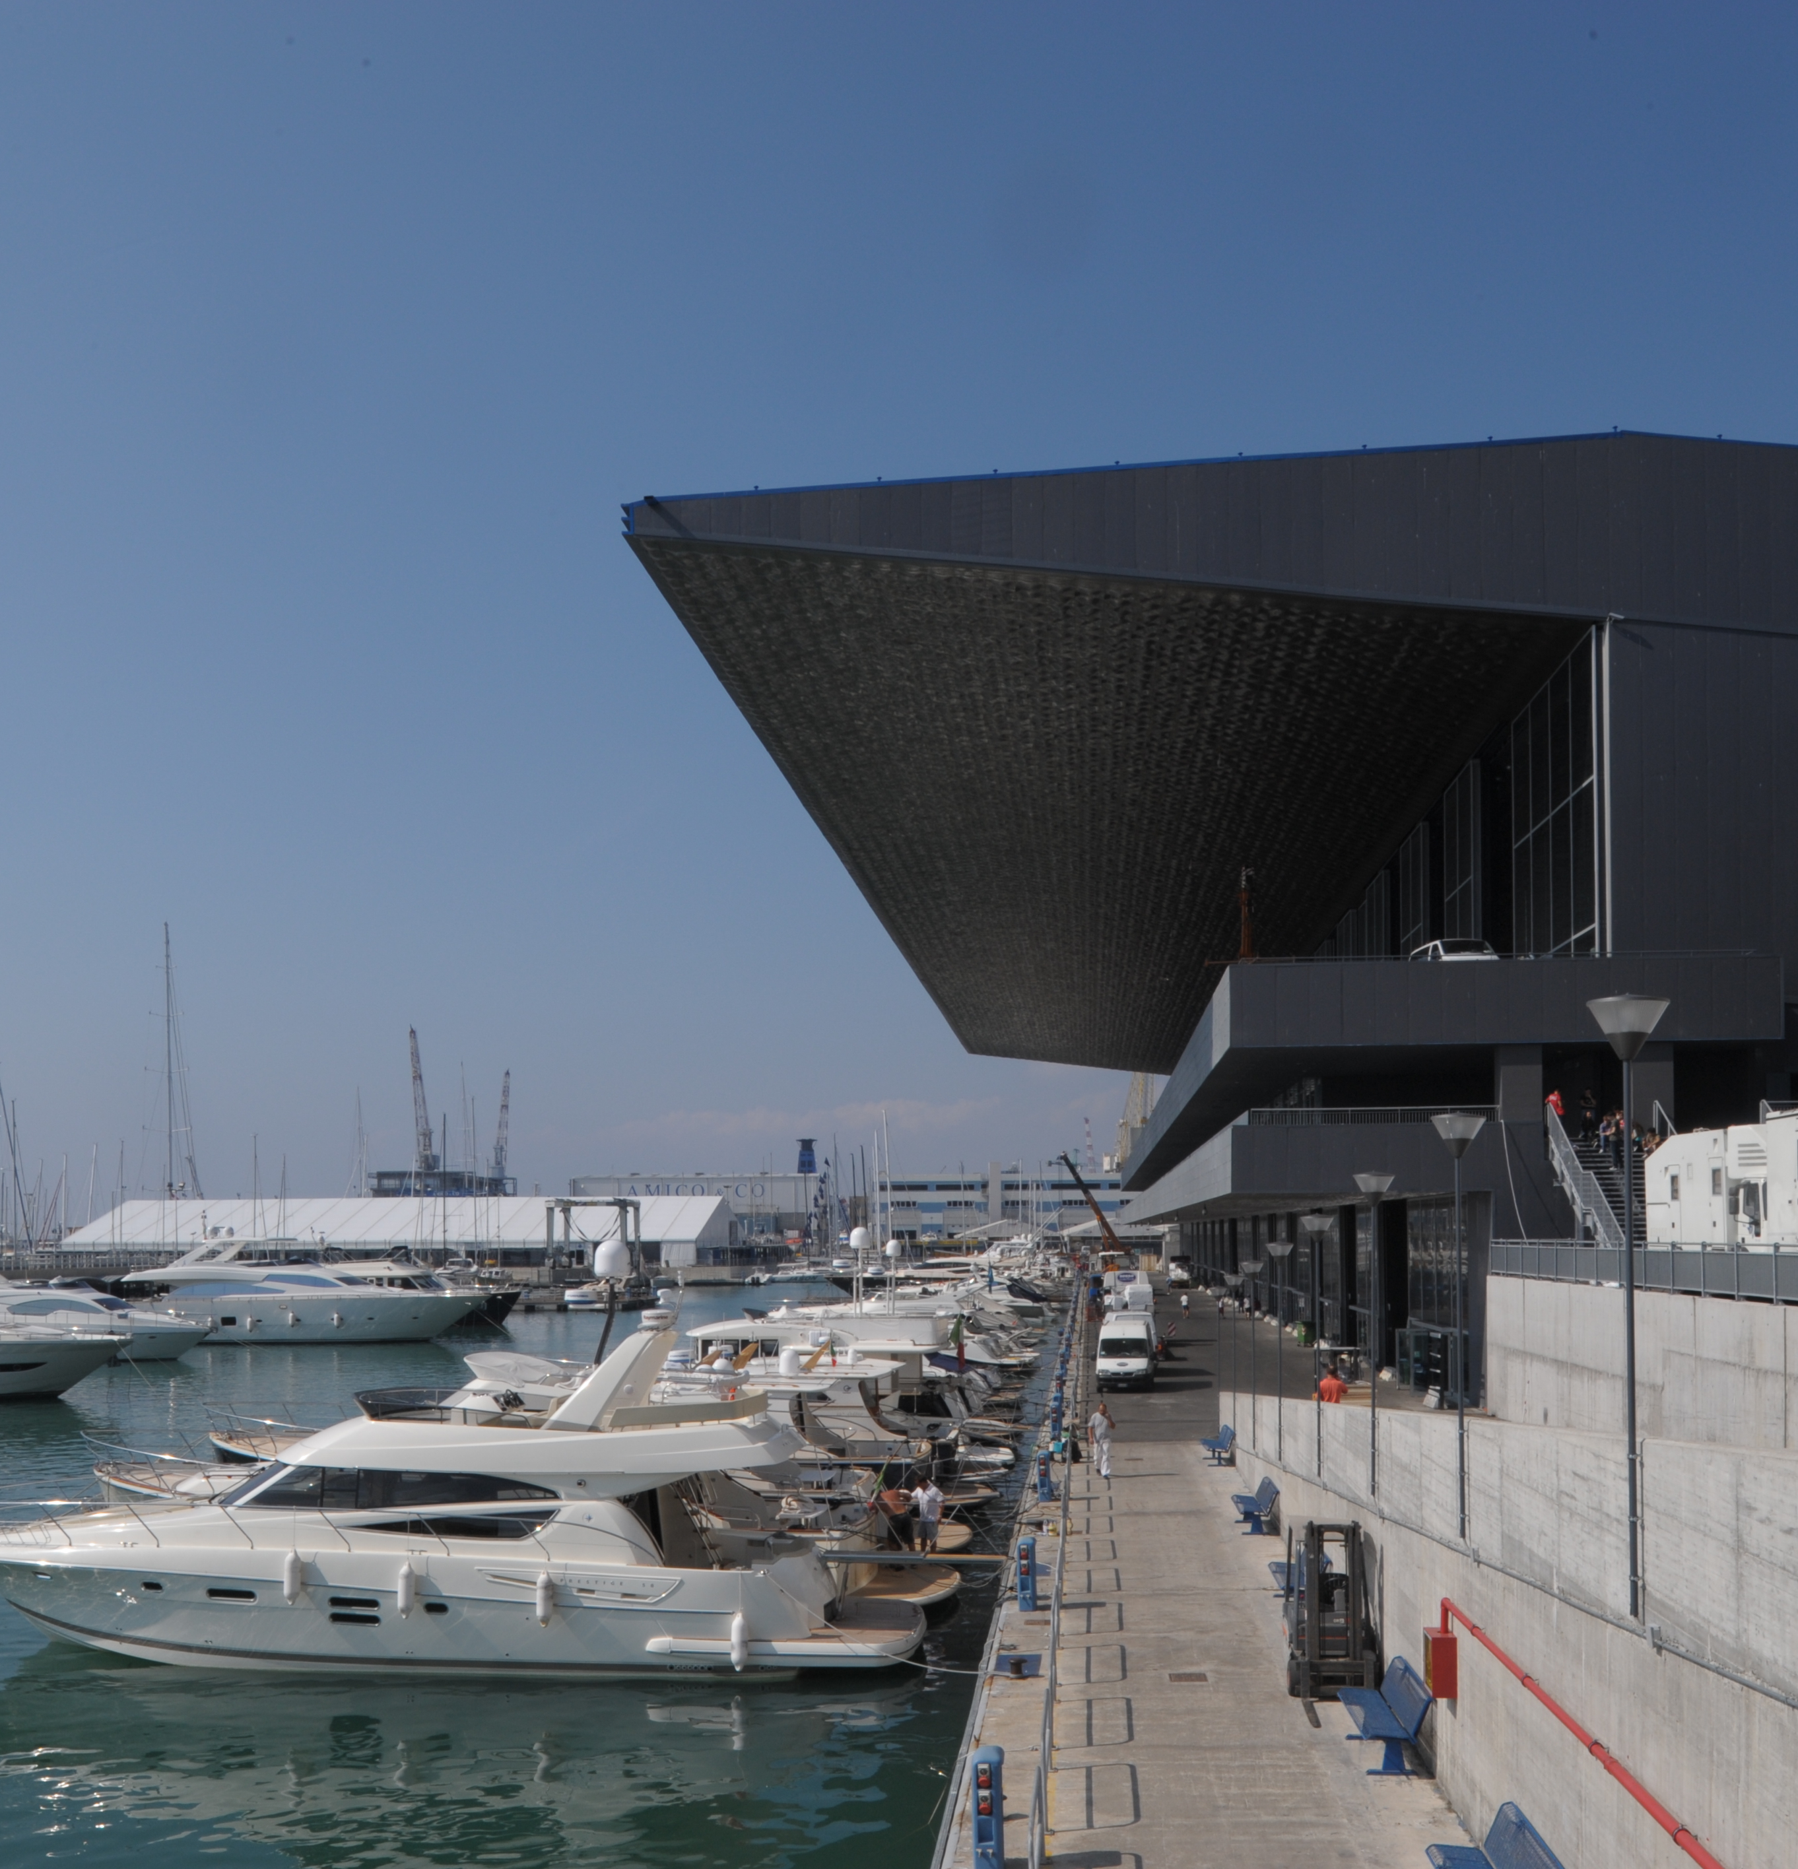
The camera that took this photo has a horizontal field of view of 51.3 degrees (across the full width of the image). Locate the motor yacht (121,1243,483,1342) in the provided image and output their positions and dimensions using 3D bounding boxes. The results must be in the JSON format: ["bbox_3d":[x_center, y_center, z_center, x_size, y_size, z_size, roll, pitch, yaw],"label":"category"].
[{"bbox_3d":[-36.658,22.232,116.000,22.300,6.500,5.600,-1,-5,6],"label":"motor yacht"}]

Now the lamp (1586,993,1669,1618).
[{"bbox_3d":[4.679,2.384,12.000,0.500,3.970,0.500,1,-4,0],"label":"lamp"}]

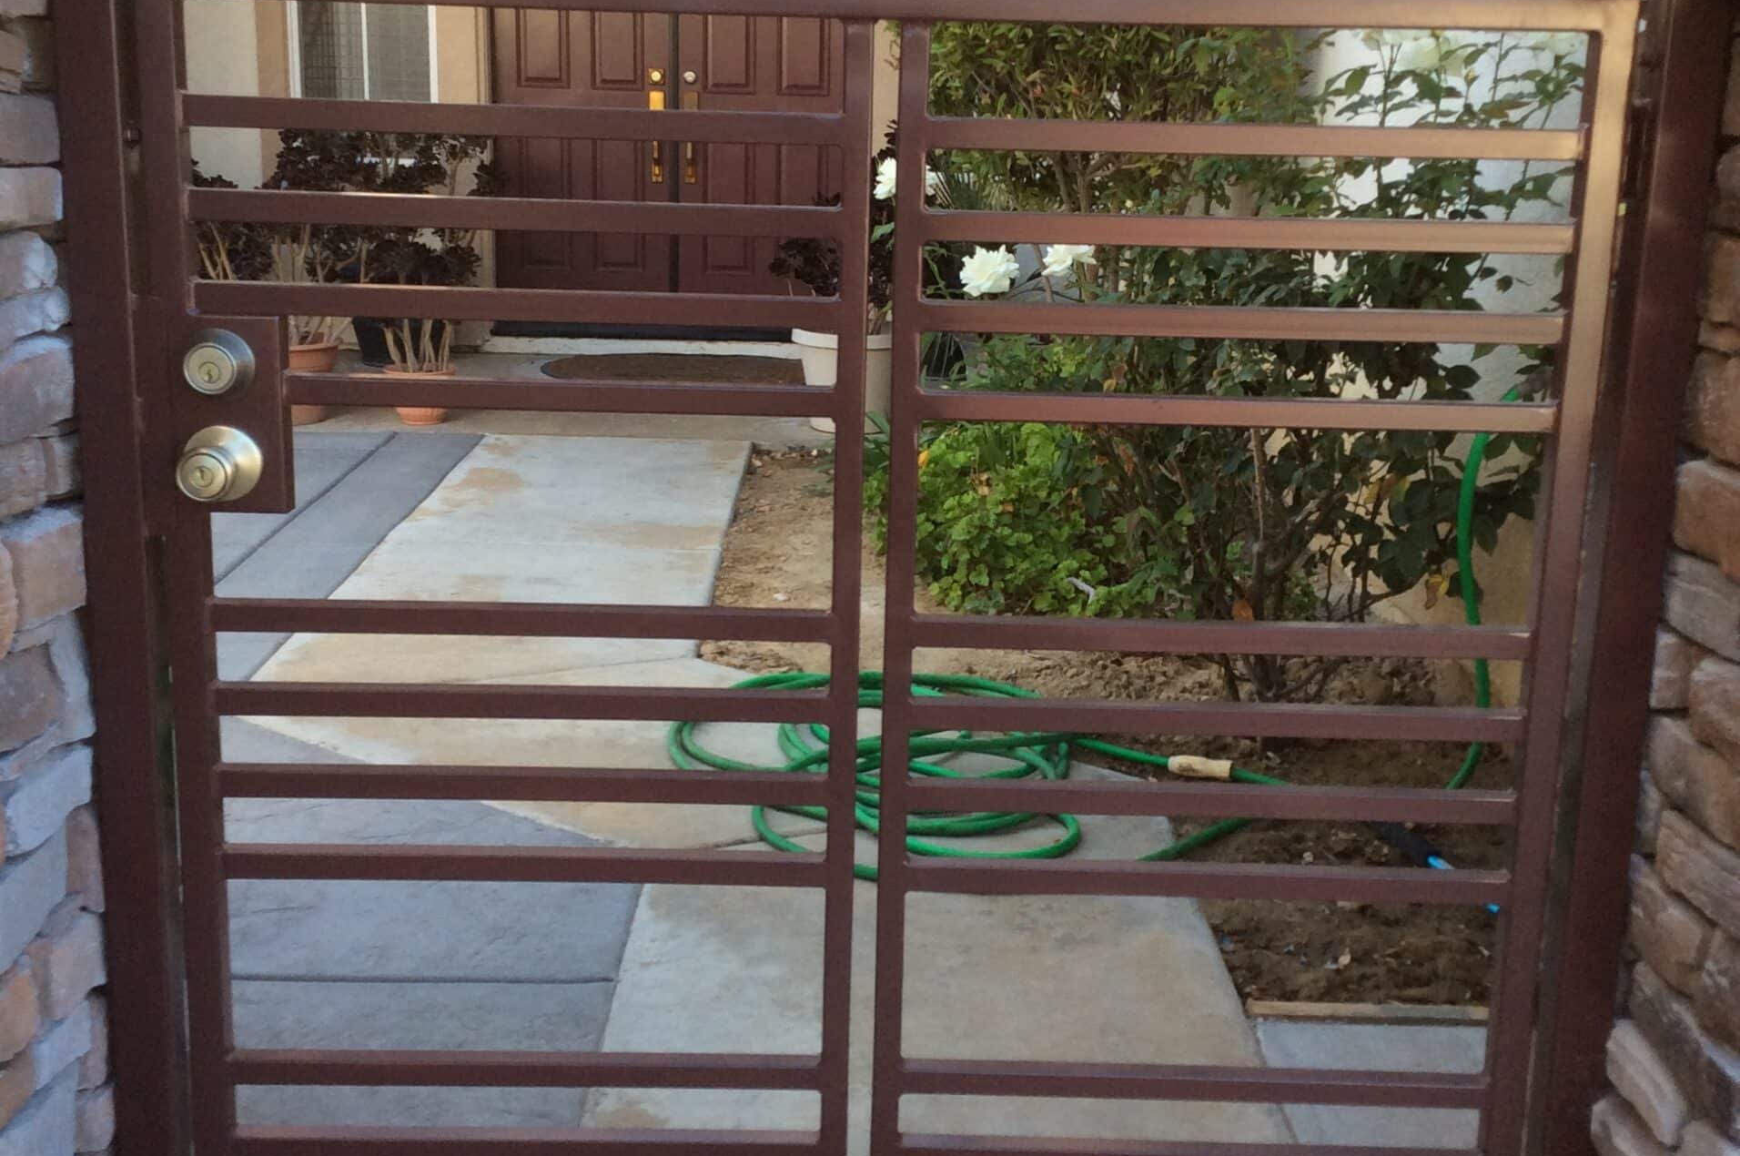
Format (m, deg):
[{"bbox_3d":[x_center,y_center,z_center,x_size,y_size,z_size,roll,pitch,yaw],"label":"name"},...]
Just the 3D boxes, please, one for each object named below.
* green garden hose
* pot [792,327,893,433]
[{"bbox_3d":[0.451,0.013,4.229,1.710,0.740,1.250,1,14,-1],"label":"green garden hose"},{"bbox_3d":[-0.082,-0.714,7.928,0.390,0.360,0.390,1,14,-1],"label":"pot"}]

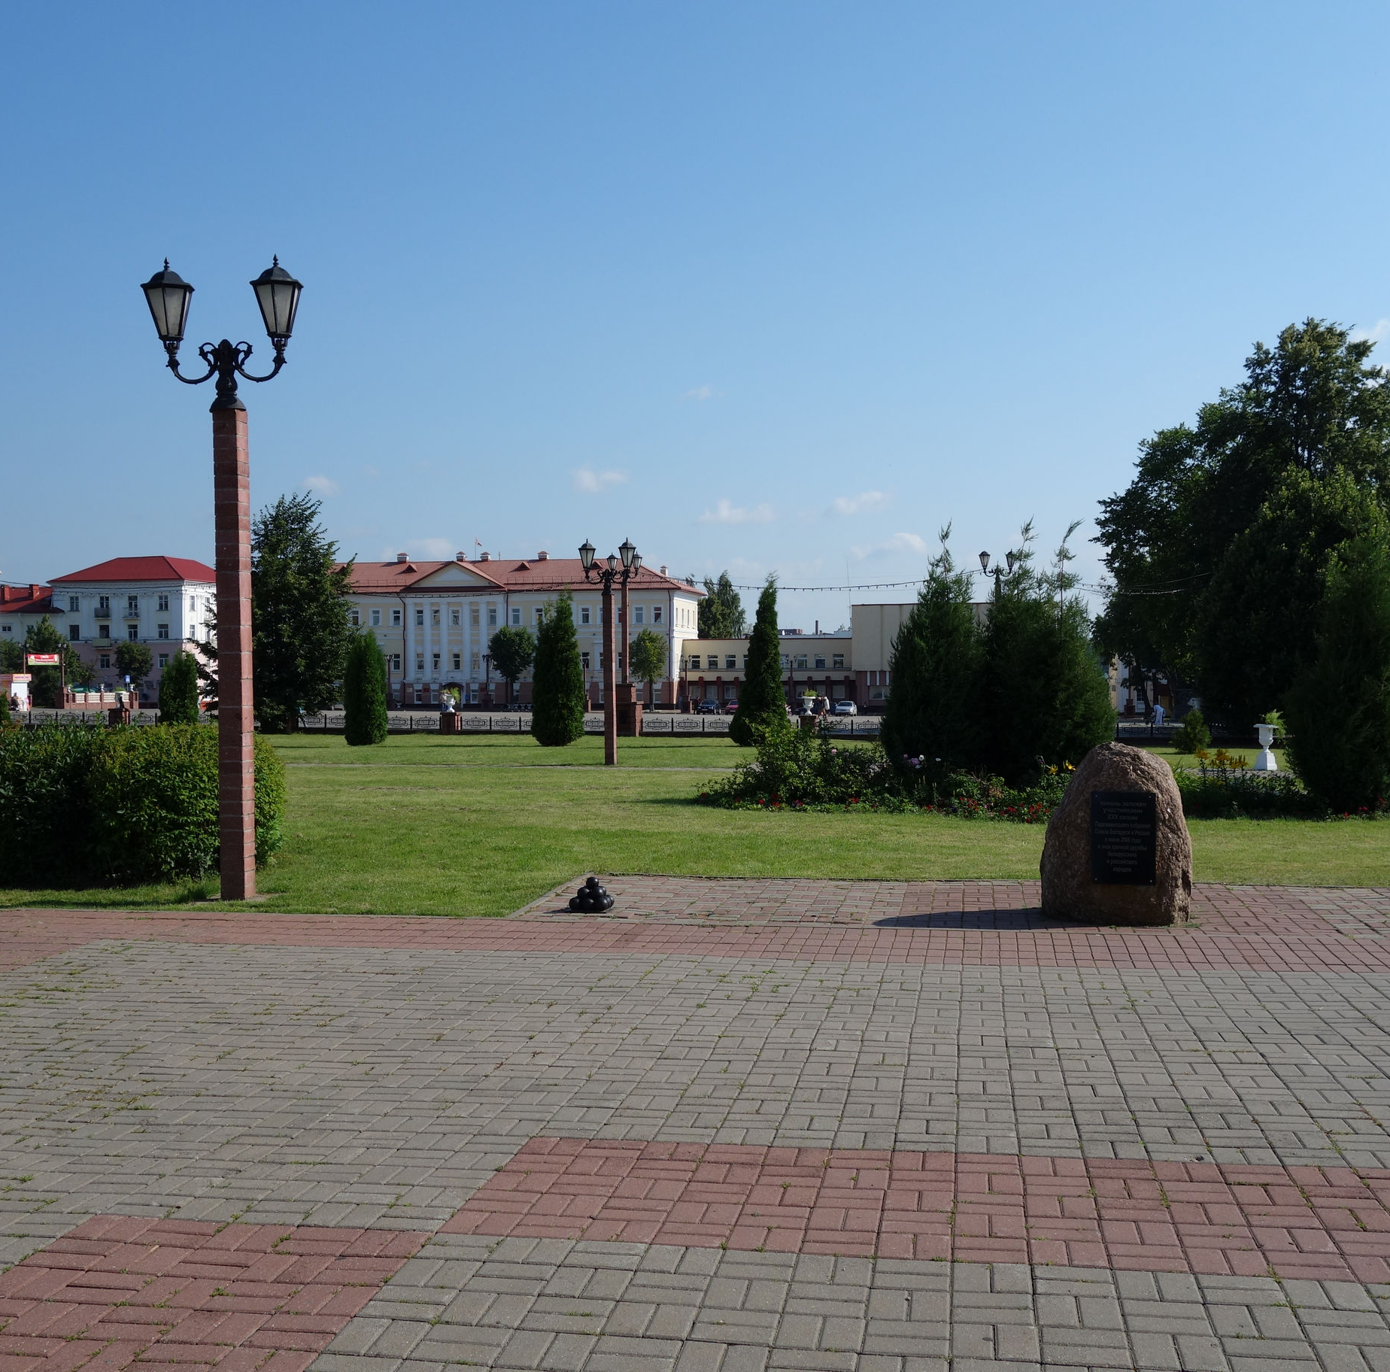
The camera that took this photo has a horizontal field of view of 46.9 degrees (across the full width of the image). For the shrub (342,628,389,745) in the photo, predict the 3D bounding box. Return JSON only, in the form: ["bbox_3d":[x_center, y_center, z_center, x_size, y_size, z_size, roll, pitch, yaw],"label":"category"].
[{"bbox_3d":[-9.370,0.069,45.500,1.300,3.220,1.300,0,0,0],"label":"shrub"}]

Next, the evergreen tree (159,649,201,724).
[{"bbox_3d":[-14.649,0.274,45.500,1.150,2.700,1.150,0,0,0],"label":"evergreen tree"}]

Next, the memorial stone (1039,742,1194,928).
[{"bbox_3d":[2.860,0.970,10.780,0.980,1.180,0.750,0,0,19],"label":"memorial stone"}]

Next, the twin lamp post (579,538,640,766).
[{"bbox_3d":[-1.840,-0.730,34.600,1.270,4.900,0.400,0,0,11],"label":"twin lamp post"}]

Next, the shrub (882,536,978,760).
[{"bbox_3d":[3.968,-0.481,26.600,1.800,4.200,1.800,0,0,0],"label":"shrub"}]

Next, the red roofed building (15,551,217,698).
[{"bbox_3d":[-63.700,-6.600,183.500,18.500,16.700,13.500,0,0,12],"label":"red roofed building"}]

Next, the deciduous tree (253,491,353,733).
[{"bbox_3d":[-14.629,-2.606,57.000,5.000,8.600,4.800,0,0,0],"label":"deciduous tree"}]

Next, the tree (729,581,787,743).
[{"bbox_3d":[1.871,-0.717,46.000,1.700,4.850,1.700,0,0,0],"label":"tree"}]

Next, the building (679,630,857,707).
[{"bbox_3d":[8.700,-1.100,175.000,18.500,7.900,12.000,0,0,11],"label":"building"}]

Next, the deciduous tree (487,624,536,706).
[{"bbox_3d":[-18.400,-2.000,160.000,4.500,8.700,4.500,0,0,0],"label":"deciduous tree"}]

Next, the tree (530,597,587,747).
[{"bbox_3d":[-3.960,-0.490,46.600,1.550,4.450,1.550,0,0,0],"label":"tree"}]

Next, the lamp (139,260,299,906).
[{"bbox_3d":[-3.550,-0.830,12.200,1.290,4.880,0.410,0,0,11],"label":"lamp"}]

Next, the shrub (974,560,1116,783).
[{"bbox_3d":[5.593,-0.232,25.600,2.200,3.800,2.200,0,0,0],"label":"shrub"}]

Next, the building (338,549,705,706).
[{"bbox_3d":[-21.800,-5.700,176.000,45.000,16.600,15.500,0,0,11],"label":"building"}]

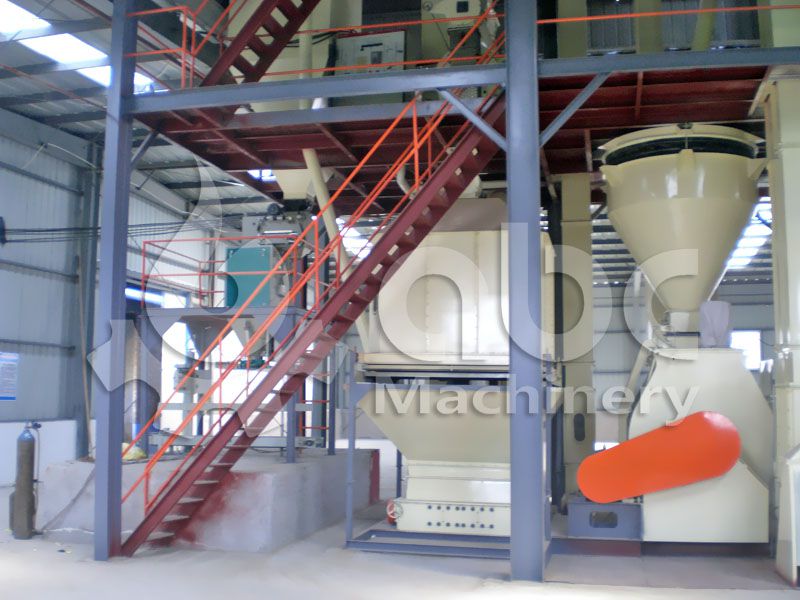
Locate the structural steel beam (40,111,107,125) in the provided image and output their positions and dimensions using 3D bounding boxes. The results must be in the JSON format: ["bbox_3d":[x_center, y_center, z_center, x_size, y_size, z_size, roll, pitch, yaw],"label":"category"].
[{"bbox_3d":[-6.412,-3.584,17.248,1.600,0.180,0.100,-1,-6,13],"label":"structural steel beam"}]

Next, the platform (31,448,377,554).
[{"bbox_3d":[-2.458,2.695,12.658,3.220,0.870,4.280,-1,-6,13],"label":"platform"}]

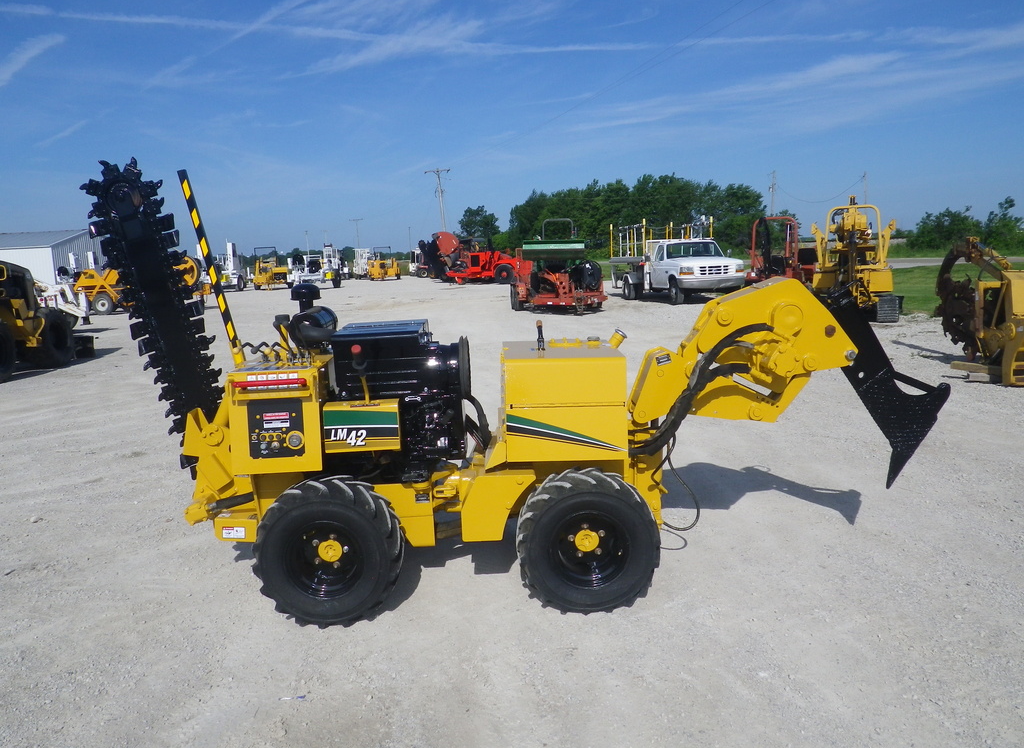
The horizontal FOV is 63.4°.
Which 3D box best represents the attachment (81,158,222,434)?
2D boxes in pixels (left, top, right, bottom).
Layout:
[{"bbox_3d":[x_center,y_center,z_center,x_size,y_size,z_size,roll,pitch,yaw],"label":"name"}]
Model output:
[{"bbox_3d":[-1.766,-0.314,4.189,0.430,1.520,0.230,-16,8,2],"label":"attachment"}]

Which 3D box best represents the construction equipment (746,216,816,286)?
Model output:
[{"bbox_3d":[7.436,-3.208,23.421,1.750,2.450,3.200,-2,8,3],"label":"construction equipment"}]

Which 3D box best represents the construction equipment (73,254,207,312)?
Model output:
[{"bbox_3d":[-14.237,-3.448,31.657,4.700,2.150,2.100,-5,9,-21],"label":"construction equipment"}]

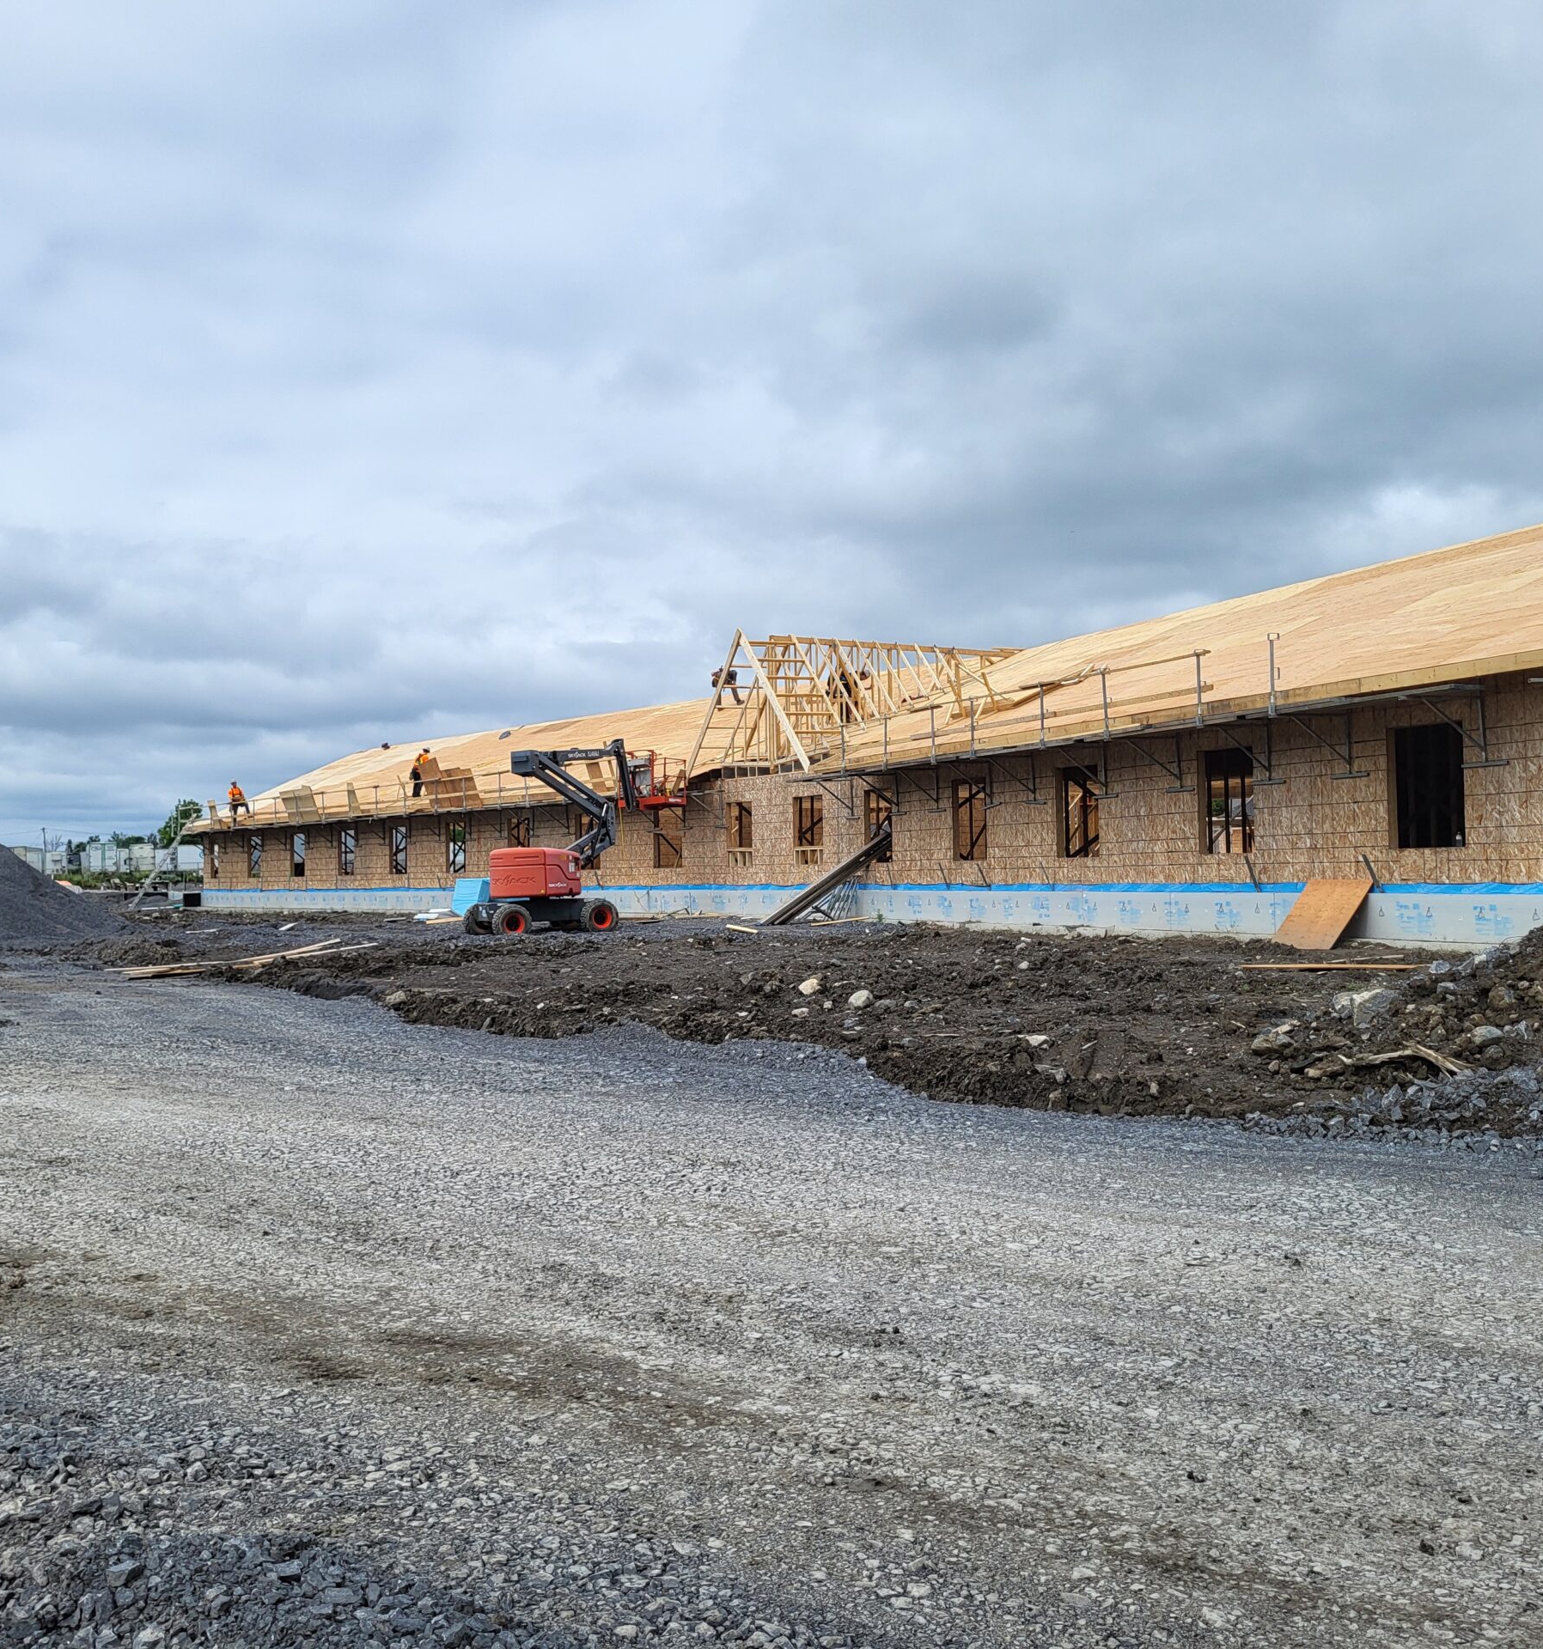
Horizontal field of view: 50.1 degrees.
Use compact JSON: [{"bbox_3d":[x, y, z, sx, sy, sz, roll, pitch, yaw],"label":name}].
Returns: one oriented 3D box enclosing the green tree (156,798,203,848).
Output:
[{"bbox_3d":[-70.900,1.800,198.000,6.600,9.800,6.600,-1,-2,0],"label":"green tree"}]

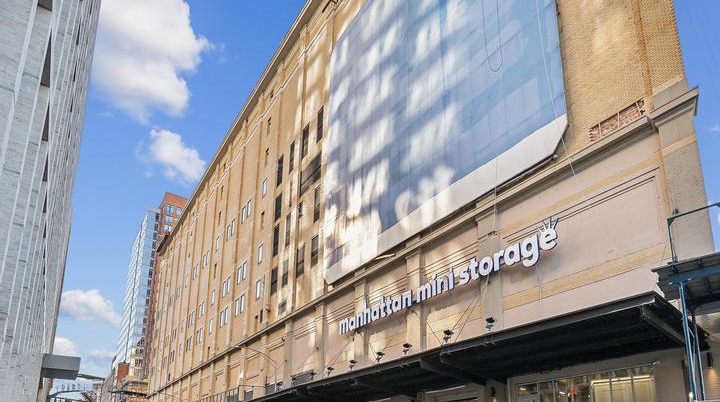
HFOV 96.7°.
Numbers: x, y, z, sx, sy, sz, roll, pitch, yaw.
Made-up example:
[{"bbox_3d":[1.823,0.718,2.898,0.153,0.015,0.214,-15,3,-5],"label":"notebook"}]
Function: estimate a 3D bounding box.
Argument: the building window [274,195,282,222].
[{"bbox_3d":[-7.106,0.629,28.001,0.200,2.186,0.995,10,-14,-40],"label":"building window"}]

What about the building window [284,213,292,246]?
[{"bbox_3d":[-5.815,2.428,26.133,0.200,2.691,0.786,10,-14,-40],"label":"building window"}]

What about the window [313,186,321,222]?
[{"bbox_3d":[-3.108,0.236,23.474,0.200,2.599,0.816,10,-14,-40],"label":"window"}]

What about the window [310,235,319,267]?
[{"bbox_3d":[-3.186,3.608,22.852,0.200,2.139,0.884,10,-14,-40],"label":"window"}]

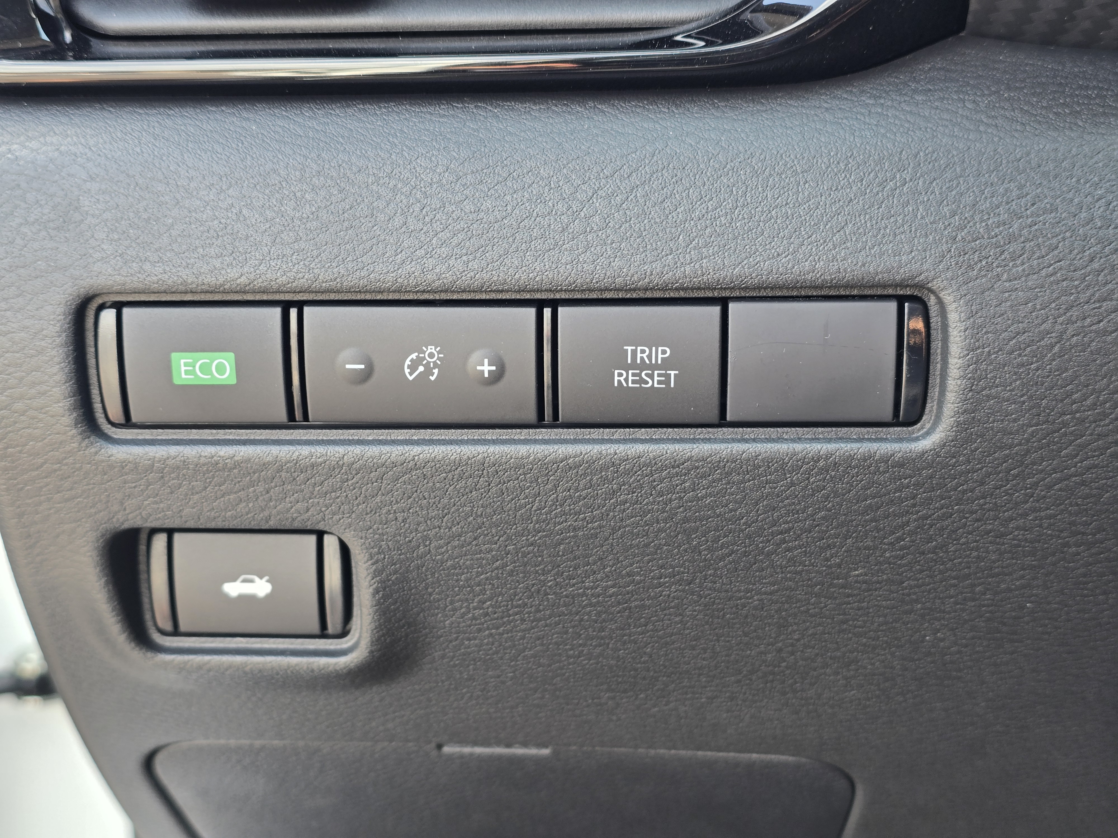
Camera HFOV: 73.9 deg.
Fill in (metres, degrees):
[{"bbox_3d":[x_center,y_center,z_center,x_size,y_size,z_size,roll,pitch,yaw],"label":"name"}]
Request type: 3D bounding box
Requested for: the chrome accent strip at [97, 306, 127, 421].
[{"bbox_3d":[-0.091,-0.011,0.151,0.004,0.024,0.004,0,6,2],"label":"chrome accent strip"}]

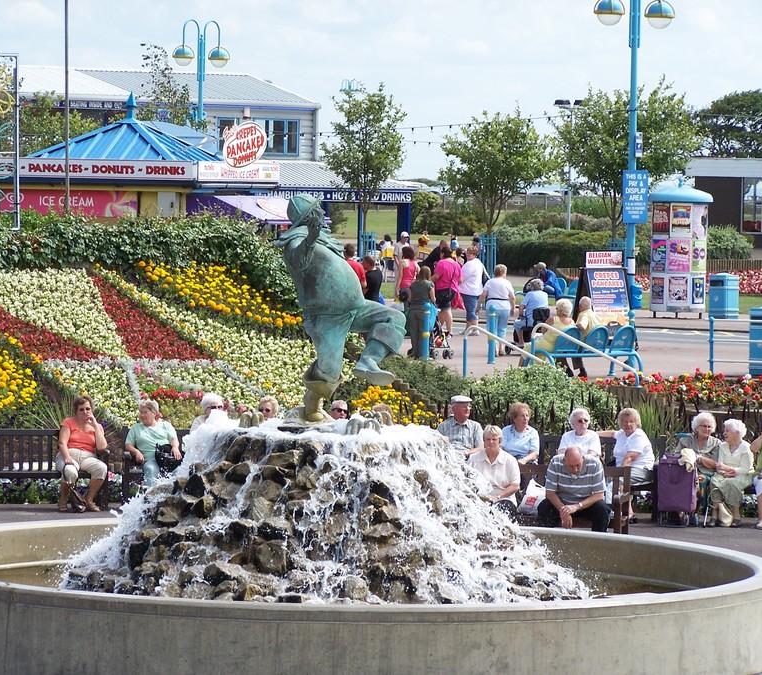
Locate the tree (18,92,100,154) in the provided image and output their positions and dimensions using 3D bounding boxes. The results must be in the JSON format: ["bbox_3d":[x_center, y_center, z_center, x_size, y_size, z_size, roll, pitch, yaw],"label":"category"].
[{"bbox_3d":[-8.414,-3.696,92.000,2.800,5.100,2.800,1,2,0],"label":"tree"}]

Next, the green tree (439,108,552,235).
[{"bbox_3d":[2.616,-2.858,80.450,2.700,4.550,2.700,1,3,0],"label":"green tree"}]

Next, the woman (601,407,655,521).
[{"bbox_3d":[2.650,1.367,38.700,0.560,1.200,0.680,2,3,37],"label":"woman"}]

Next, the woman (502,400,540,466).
[{"bbox_3d":[1.532,1.348,39.697,0.480,1.260,0.750,1,3,5],"label":"woman"}]

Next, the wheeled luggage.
[{"bbox_3d":[3.214,1.562,39.305,0.380,0.920,0.360,2,3,19],"label":"wheeled luggage"}]

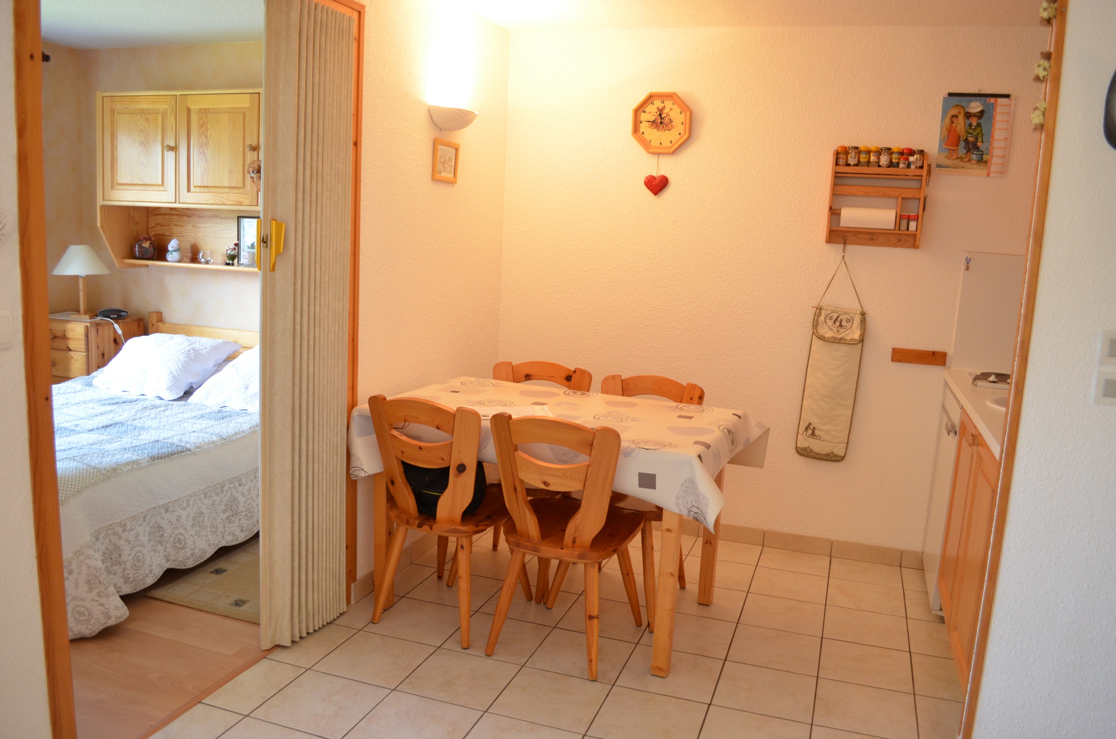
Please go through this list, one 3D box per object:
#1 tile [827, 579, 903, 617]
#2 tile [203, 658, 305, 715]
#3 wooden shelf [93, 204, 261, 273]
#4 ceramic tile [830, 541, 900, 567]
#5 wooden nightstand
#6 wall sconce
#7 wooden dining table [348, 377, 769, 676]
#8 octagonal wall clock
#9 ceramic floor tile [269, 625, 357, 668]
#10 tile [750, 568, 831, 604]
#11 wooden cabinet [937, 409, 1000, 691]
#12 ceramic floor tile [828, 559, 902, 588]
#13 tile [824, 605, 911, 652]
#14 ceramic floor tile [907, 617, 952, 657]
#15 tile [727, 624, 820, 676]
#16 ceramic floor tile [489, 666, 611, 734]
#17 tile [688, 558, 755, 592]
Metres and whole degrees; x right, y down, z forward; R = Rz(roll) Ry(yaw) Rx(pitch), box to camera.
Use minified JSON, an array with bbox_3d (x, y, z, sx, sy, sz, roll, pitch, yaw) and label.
[{"bbox_3d":[1.224,0.909,3.324,0.299,0.010,0.303,5,9,19],"label":"tile"},{"bbox_3d":[-0.896,0.943,2.490,0.165,0.010,0.298,5,9,19],"label":"tile"},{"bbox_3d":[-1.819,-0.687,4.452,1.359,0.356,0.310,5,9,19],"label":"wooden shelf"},{"bbox_3d":[1.365,0.817,3.699,0.299,0.079,0.010,5,9,19],"label":"ceramic tile"},{"bbox_3d":[-2.683,0.105,4.843,0.377,0.809,0.380,5,9,19],"label":"wooden nightstand"},{"bbox_3d":[-0.401,-1.009,3.407,0.120,0.090,0.310,5,9,19],"label":"wall sconce"},{"bbox_3d":[-0.023,0.521,3.094,1.280,0.754,0.790,6,9,22],"label":"wooden dining table"},{"bbox_3d":[0.467,-1.109,3.758,0.272,0.272,0.040,5,9,19],"label":"octagonal wall clock"},{"bbox_3d":[-0.800,0.912,2.768,0.170,0.010,0.303,5,9,19],"label":"ceramic floor tile"},{"bbox_3d":[0.948,0.889,3.436,0.300,0.010,0.300,5,9,19],"label":"tile"},{"bbox_3d":[1.488,0.585,2.478,0.560,0.780,0.880,5,9,19],"label":"wooden cabinet"},{"bbox_3d":[1.320,0.875,3.588,0.299,0.010,0.264,5,9,19],"label":"ceramic floor tile"},{"bbox_3d":[1.121,0.944,3.038,0.300,0.010,0.298,5,9,19],"label":"tile"},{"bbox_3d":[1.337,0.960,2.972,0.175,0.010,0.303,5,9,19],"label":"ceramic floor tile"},{"bbox_3d":[0.744,0.959,2.851,0.300,0.010,0.298,5,9,19],"label":"tile"},{"bbox_3d":[-0.020,0.985,2.487,0.299,0.010,0.303,5,9,19],"label":"ceramic floor tile"},{"bbox_3d":[0.666,0.865,3.534,0.300,0.010,0.300,5,9,19],"label":"tile"}]

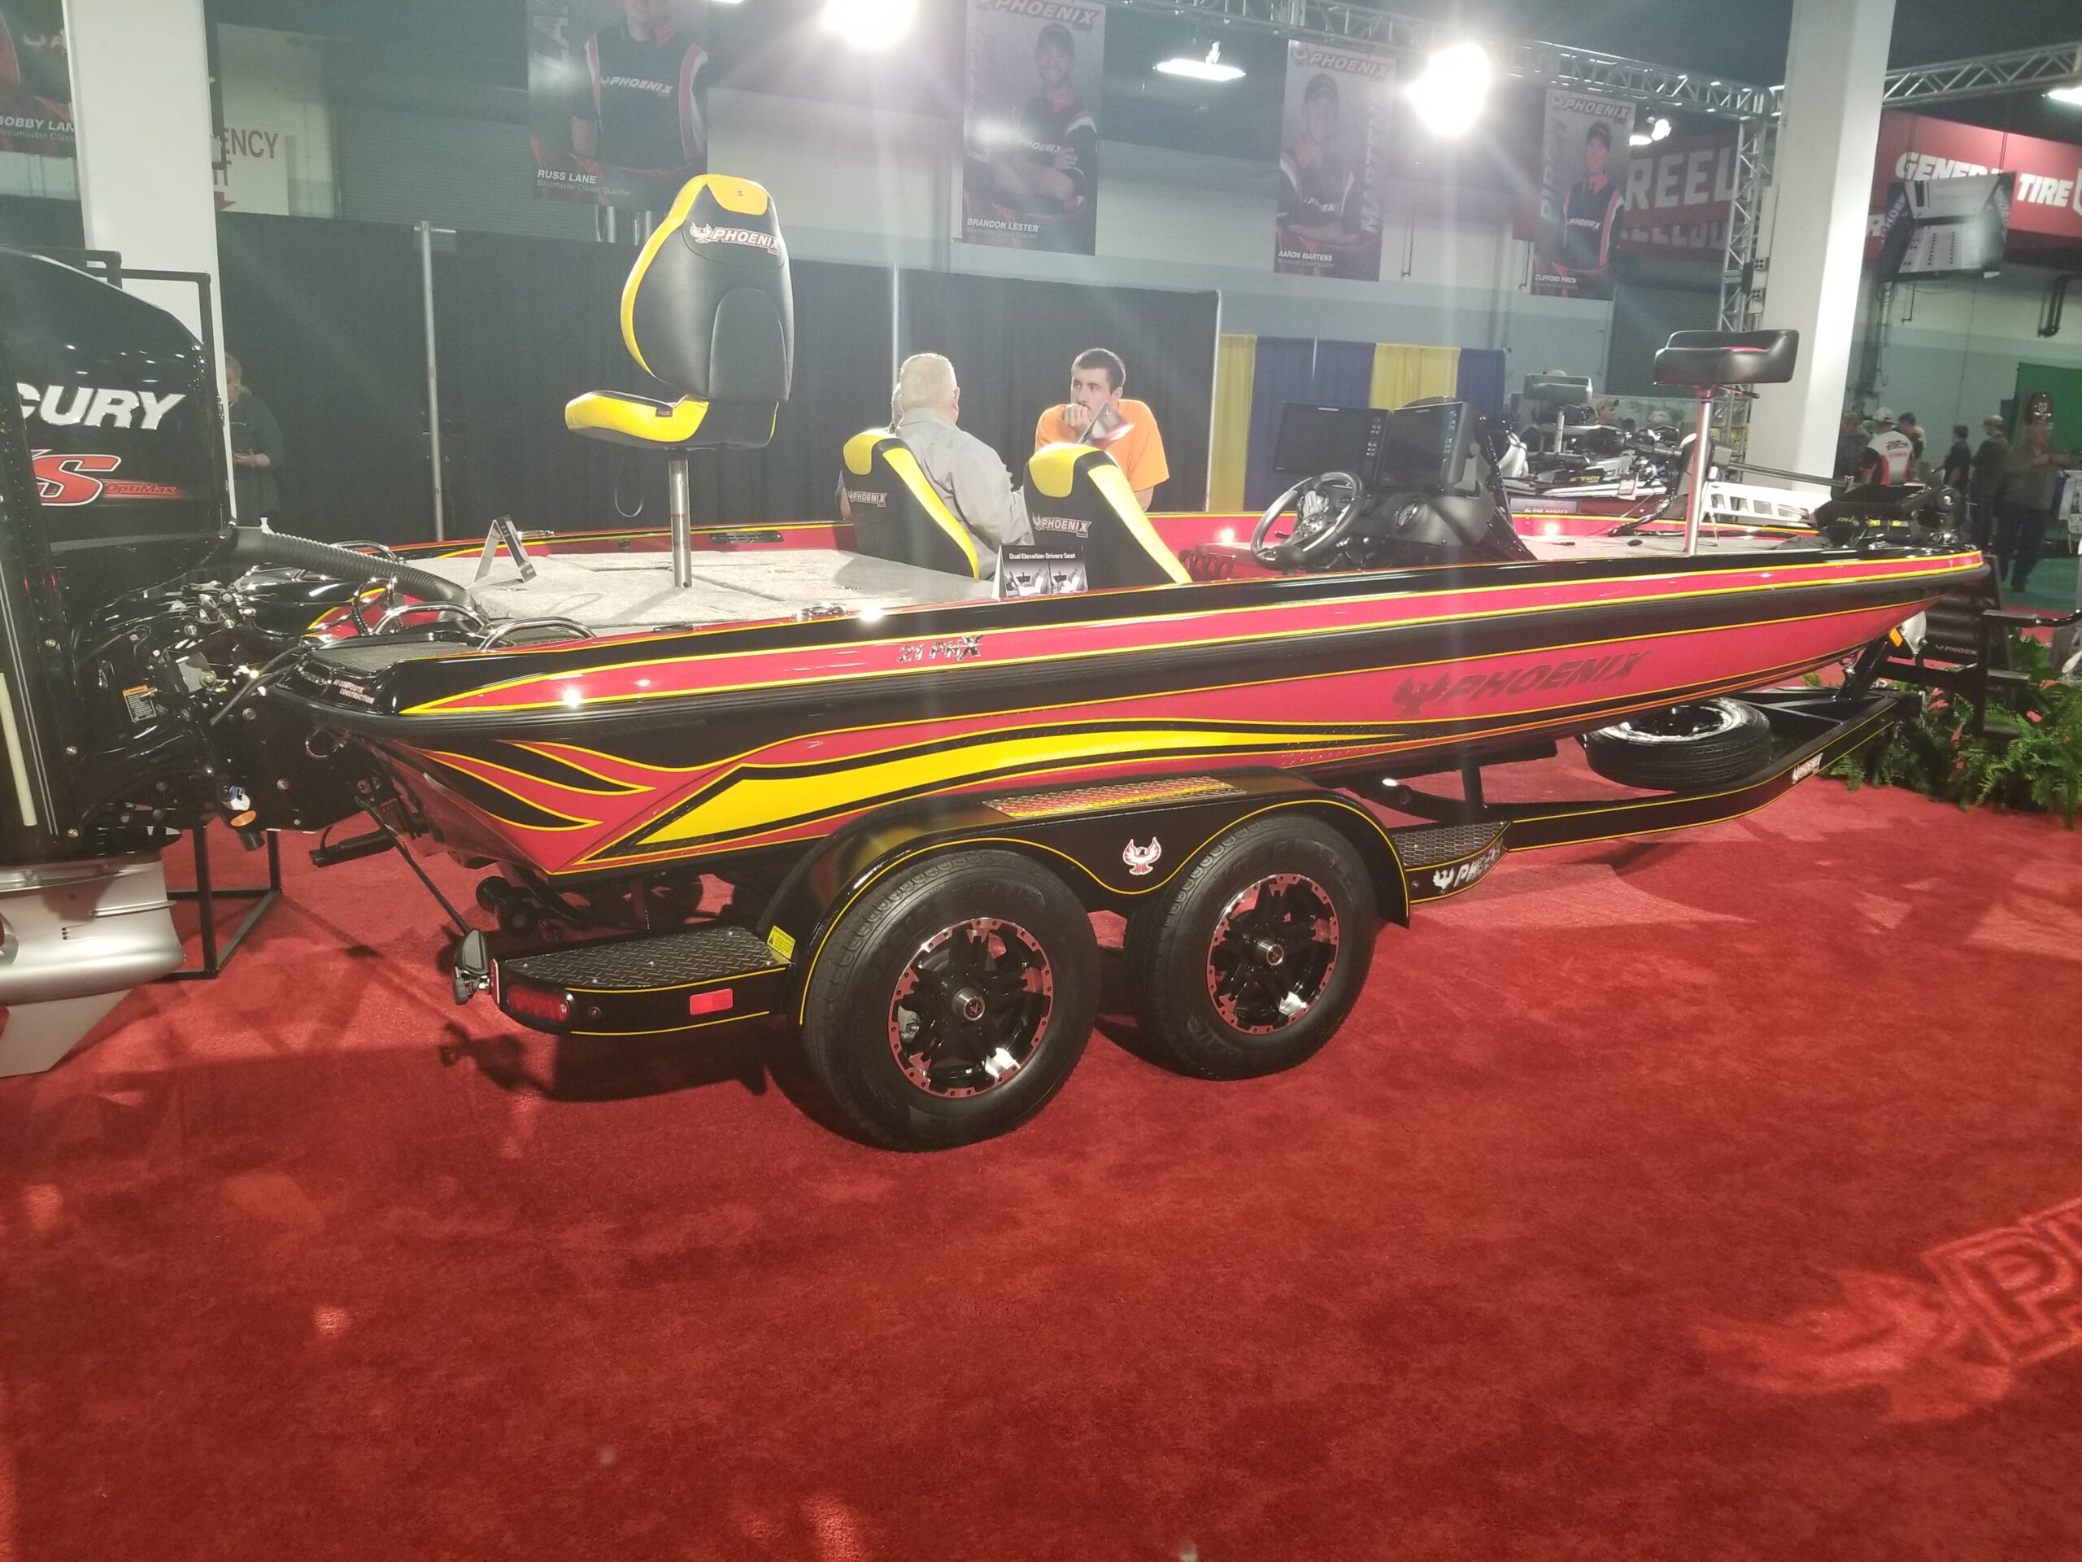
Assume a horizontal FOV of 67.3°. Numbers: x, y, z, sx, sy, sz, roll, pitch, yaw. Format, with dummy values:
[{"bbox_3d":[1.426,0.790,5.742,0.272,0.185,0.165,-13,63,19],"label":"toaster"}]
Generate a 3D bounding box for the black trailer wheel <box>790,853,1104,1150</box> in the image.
[{"bbox_3d":[-0.196,0.486,3.545,0.690,0.690,0.210,-6,14,-30],"label":"black trailer wheel"}]

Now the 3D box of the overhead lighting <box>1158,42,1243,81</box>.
[{"bbox_3d":[2.194,-9.835,21.483,1.180,0.280,0.500,-6,14,-30],"label":"overhead lighting"}]

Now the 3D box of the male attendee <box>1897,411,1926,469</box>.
[{"bbox_3d":[10.635,-3.666,19.395,0.330,1.760,0.500,5,13,15],"label":"male attendee"}]

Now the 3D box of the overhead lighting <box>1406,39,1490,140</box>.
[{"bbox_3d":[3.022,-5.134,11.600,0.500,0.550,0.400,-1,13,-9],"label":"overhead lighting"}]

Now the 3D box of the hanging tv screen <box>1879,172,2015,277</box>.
[{"bbox_3d":[6.946,-4.250,12.000,0.100,0.750,1.000,-7,15,-34],"label":"hanging tv screen"}]

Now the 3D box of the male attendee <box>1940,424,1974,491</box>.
[{"bbox_3d":[12.605,-4.048,21.691,0.350,1.720,0.500,11,16,36],"label":"male attendee"}]

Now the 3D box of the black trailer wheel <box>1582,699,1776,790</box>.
[{"bbox_3d":[2.554,-0.147,6.280,0.685,0.230,0.685,1,13,0],"label":"black trailer wheel"}]

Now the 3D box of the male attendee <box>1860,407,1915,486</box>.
[{"bbox_3d":[8.800,-3.027,16.490,0.580,1.770,0.360,4,13,10],"label":"male attendee"}]

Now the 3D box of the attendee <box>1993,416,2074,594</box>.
[{"bbox_3d":[10.047,-2.820,15.900,0.560,1.760,0.450,-7,15,-35],"label":"attendee"}]

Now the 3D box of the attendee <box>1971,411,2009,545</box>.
[{"bbox_3d":[11.391,-3.537,18.997,0.350,1.770,0.500,9,15,30],"label":"attendee"}]

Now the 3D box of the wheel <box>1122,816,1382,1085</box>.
[{"bbox_3d":[0.536,0.413,3.967,0.690,0.690,0.210,-6,14,-30],"label":"wheel"}]

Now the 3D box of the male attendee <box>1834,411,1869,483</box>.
[{"bbox_3d":[9.554,-3.515,18.697,0.500,1.770,0.330,10,16,35],"label":"male attendee"}]

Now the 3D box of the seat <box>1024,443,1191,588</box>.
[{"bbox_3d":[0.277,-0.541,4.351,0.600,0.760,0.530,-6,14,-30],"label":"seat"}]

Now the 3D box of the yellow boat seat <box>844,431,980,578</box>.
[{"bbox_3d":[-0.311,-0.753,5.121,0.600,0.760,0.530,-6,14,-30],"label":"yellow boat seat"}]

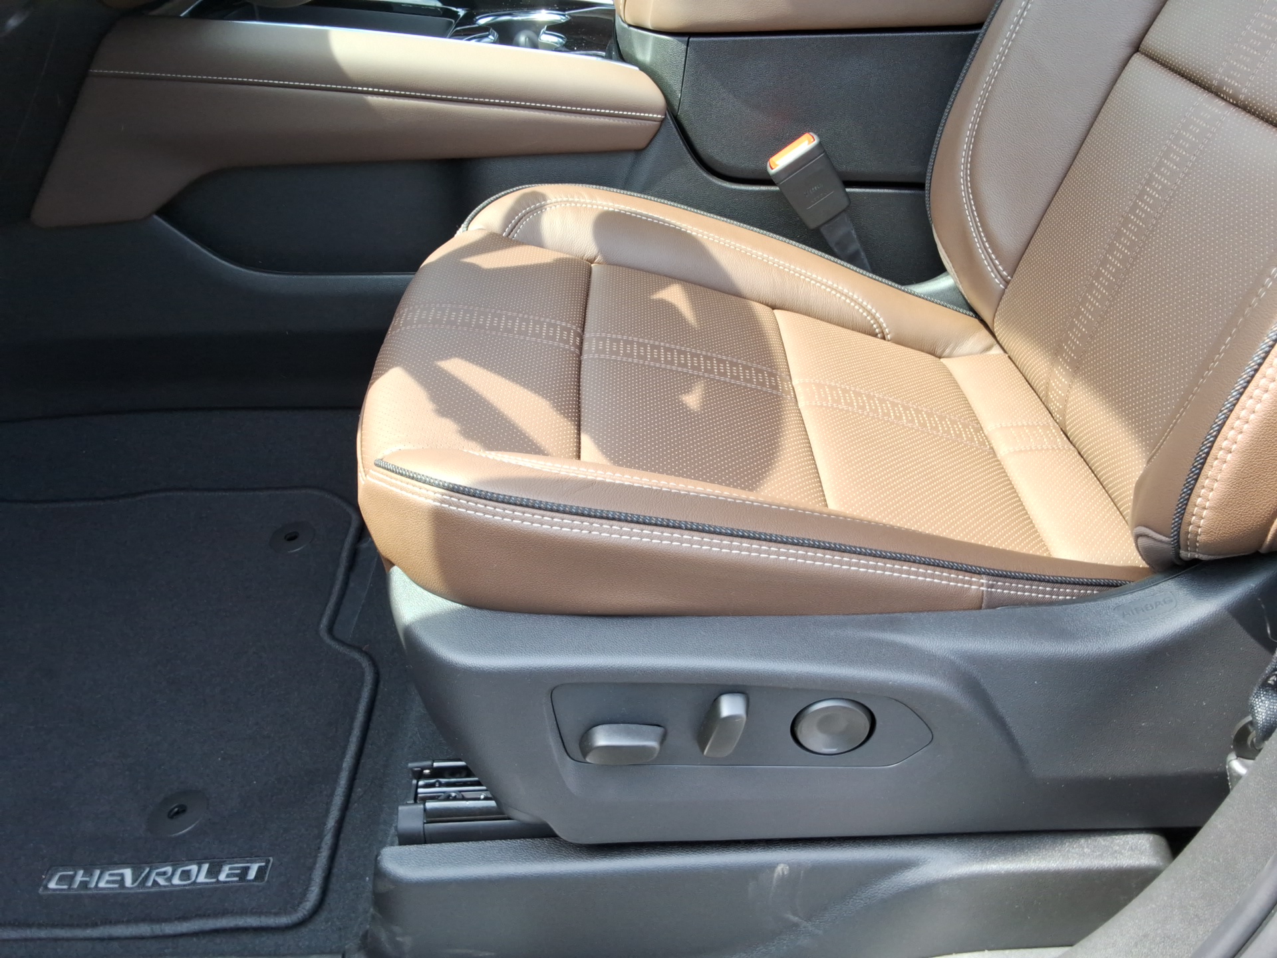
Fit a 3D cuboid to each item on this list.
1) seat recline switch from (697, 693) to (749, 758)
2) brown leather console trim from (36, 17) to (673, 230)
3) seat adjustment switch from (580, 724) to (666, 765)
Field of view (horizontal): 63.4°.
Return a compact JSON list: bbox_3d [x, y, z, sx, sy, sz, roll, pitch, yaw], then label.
[{"bbox_3d":[0.054,0.159,0.663,0.019,0.039,0.018,13,34,-12],"label":"seat recline switch"},{"bbox_3d":[-0.298,-0.354,1.029,0.630,0.185,0.090,-1,36,-2],"label":"brown leather console trim"},{"bbox_3d":[-0.010,0.169,0.660,0.054,0.018,0.018,-1,36,-2],"label":"seat adjustment switch"}]

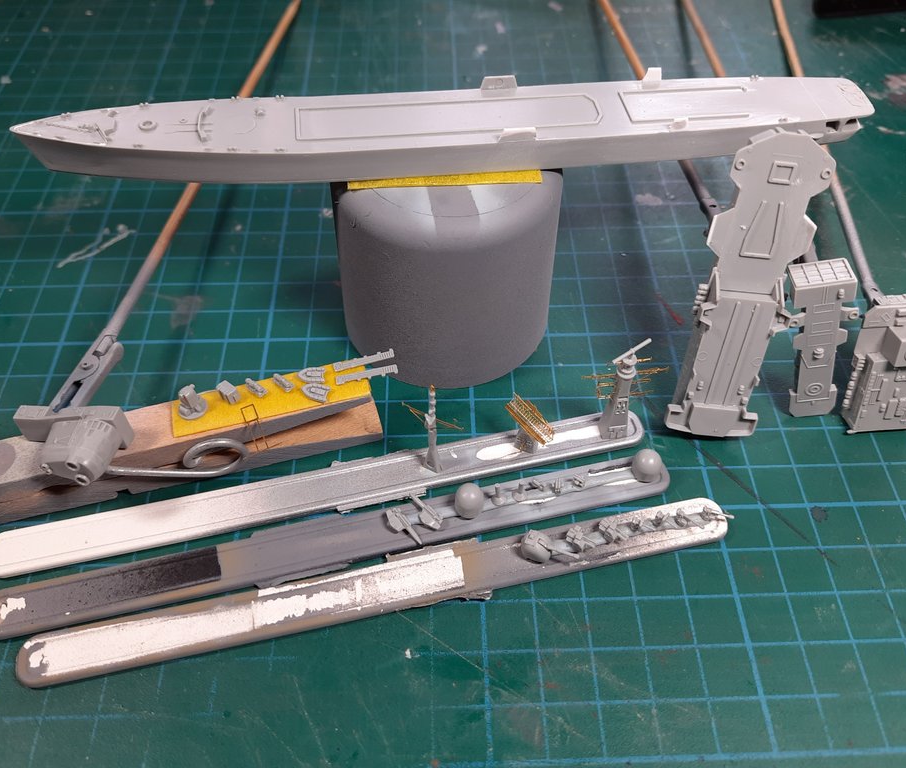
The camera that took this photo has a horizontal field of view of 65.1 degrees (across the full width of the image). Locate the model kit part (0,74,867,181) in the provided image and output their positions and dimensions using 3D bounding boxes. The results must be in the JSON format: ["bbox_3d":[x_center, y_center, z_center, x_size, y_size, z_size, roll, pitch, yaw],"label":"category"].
[{"bbox_3d":[0.001,-0.054,0.149,0.176,0.013,0.021,-4,52,-4],"label":"model kit part"}]

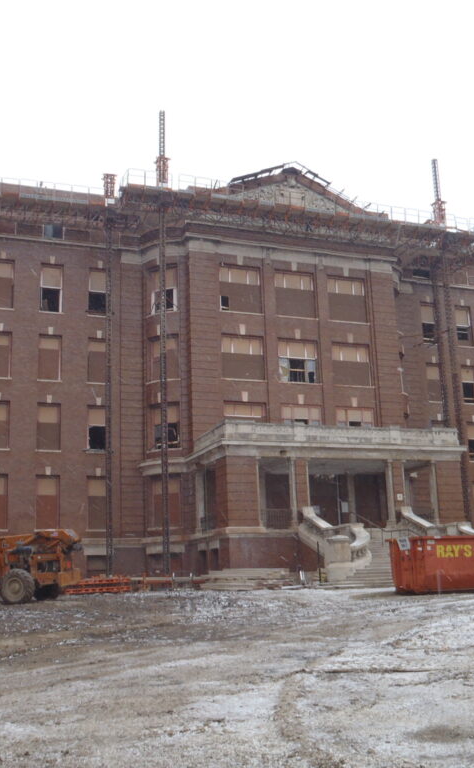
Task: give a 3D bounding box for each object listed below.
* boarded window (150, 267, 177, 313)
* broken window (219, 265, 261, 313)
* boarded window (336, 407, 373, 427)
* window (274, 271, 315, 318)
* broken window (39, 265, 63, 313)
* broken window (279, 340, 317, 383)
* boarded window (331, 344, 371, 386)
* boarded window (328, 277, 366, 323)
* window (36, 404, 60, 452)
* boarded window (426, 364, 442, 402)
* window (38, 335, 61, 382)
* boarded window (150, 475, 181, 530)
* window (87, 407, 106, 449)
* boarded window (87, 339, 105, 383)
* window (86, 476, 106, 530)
[{"bbox_3d":[-4.519,-5.708,50.557,2.016,3.034,0.300,-8,-15,23],"label":"boarded window"},{"bbox_3d":[0.304,-5.920,52.217,2.805,3.150,0.200,3,-15,-21],"label":"broken window"},{"bbox_3d":[7.675,2.902,53.367,2.758,2.802,0.200,3,-15,-20],"label":"boarded window"},{"bbox_3d":[3.337,-5.013,47.143,2.445,2.714,0.170,3,-15,-20],"label":"window"},{"bbox_3d":[-9.995,-5.140,44.829,1.126,2.714,0.170,3,-15,-20],"label":"broken window"},{"bbox_3d":[3.577,-1.257,47.383,2.359,2.530,0.160,3,-15,-20],"label":"broken window"},{"bbox_3d":[7.540,-1.212,54.387,2.758,2.803,0.200,3,-15,-20],"label":"boarded window"},{"bbox_3d":[6.650,-4.976,49.525,2.359,2.798,0.160,3,-15,-20],"label":"boarded window"},{"bbox_3d":[-10.006,2.319,44.138,1.211,2.562,0.160,3,-15,-20],"label":"window"},{"bbox_3d":[14.379,-0.074,59.883,1.350,2.803,0.200,3,-15,-20],"label":"boarded window"},{"bbox_3d":[-11.220,-1.528,49.842,1.396,2.855,0.200,3,-15,-21],"label":"window"},{"bbox_3d":[-3.794,6.258,44.288,1.860,2.823,0.160,-8,-15,22],"label":"boarded window"},{"bbox_3d":[-7.542,2.456,45.039,1.211,2.562,0.160,3,-15,-20],"label":"window"},{"bbox_3d":[-8.465,-1.369,50.879,1.396,2.855,0.200,3,-15,-21],"label":"boarded window"},{"bbox_3d":[-7.406,6.331,44.076,1.211,2.823,0.160,3,-15,-20],"label":"window"}]

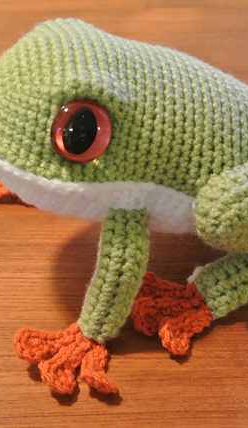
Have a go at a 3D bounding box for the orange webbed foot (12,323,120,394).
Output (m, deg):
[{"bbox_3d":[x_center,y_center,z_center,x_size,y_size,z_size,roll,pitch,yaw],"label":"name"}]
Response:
[{"bbox_3d":[-0.025,0.065,0.422,0.055,0.020,0.034,20,43,23],"label":"orange webbed foot"}]

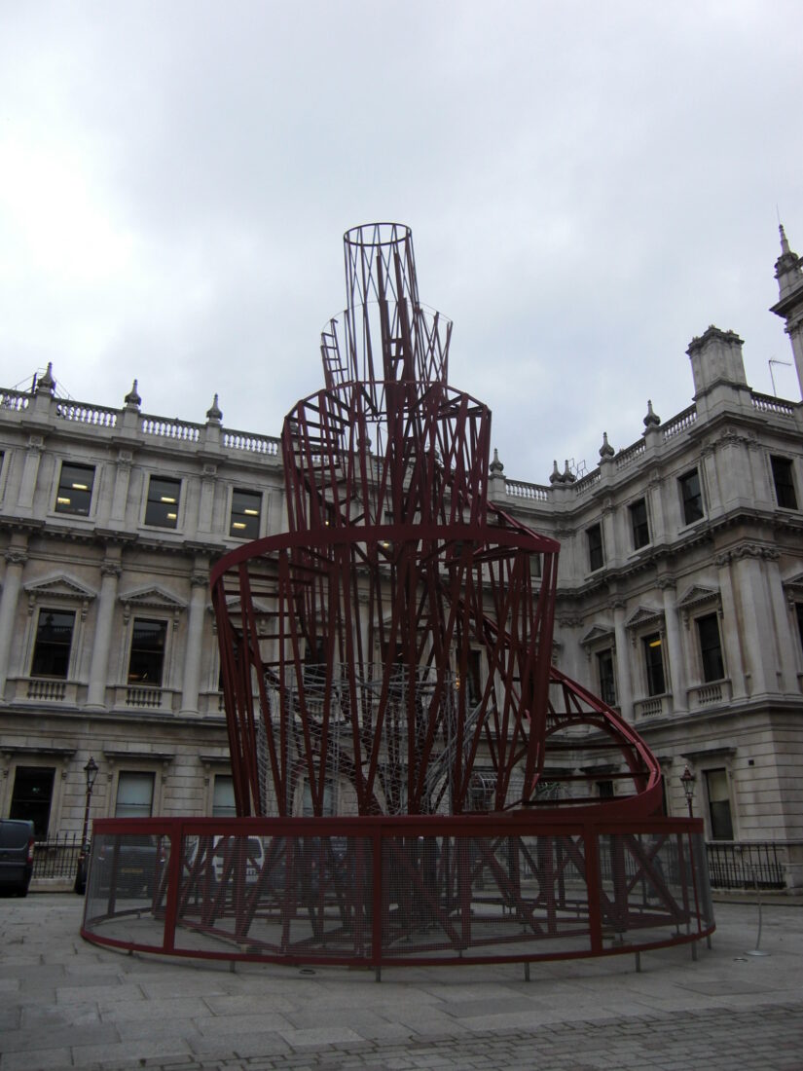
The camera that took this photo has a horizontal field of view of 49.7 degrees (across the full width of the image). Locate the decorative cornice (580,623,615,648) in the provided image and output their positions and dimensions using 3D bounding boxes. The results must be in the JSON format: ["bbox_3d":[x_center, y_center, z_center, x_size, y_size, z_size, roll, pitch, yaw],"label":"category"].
[{"bbox_3d":[8.076,4.168,35.663,0.450,0.700,2.250,9,-22,-21],"label":"decorative cornice"}]

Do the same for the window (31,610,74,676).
[{"bbox_3d":[-11.348,3.534,28.206,1.130,2.309,0.200,8,-22,-22],"label":"window"}]

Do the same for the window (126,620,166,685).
[{"bbox_3d":[-8.579,3.960,29.360,1.130,2.295,0.200,8,-22,-22],"label":"window"}]

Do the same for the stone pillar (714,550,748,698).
[{"bbox_3d":[10.892,3.036,28.597,0.400,4.795,0.696,9,-22,-21],"label":"stone pillar"}]

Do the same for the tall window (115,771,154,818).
[{"bbox_3d":[-8.856,8.988,28.708,1.184,2.213,0.220,8,-22,-22],"label":"tall window"}]

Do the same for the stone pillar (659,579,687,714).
[{"bbox_3d":[9.581,3.891,30.503,0.450,5.015,0.640,8,-22,-22],"label":"stone pillar"}]

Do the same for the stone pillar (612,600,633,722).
[{"bbox_3d":[8.722,4.889,33.829,0.650,4.913,0.620,8,-22,-22],"label":"stone pillar"}]

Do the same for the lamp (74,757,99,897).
[{"bbox_3d":[-8.725,8.024,23.998,0.450,3.754,0.450,8,-22,-22],"label":"lamp"}]

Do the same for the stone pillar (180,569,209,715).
[{"bbox_3d":[-7.148,3.684,29.933,0.640,5.015,0.450,8,-22,-22],"label":"stone pillar"}]

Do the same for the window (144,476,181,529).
[{"bbox_3d":[-8.917,-1.225,32.452,1.153,1.978,0.220,8,-22,-22],"label":"window"}]

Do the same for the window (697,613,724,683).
[{"bbox_3d":[10.680,3.893,29.938,0.200,2.263,1.060,9,-22,-21],"label":"window"}]

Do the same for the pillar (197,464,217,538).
[{"bbox_3d":[-7.370,-1.273,32.927,0.527,3.038,0.300,8,-22,-22],"label":"pillar"}]

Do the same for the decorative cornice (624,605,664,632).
[{"bbox_3d":[9.337,3.058,33.259,0.356,0.759,2.356,8,-22,-22],"label":"decorative cornice"}]

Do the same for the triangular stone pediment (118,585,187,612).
[{"bbox_3d":[-8.775,2.194,30.732,2.262,0.654,0.450,9,-22,-21],"label":"triangular stone pediment"}]

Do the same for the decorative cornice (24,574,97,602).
[{"bbox_3d":[-11.637,1.766,29.652,2.347,0.766,0.381,8,-22,-22],"label":"decorative cornice"}]

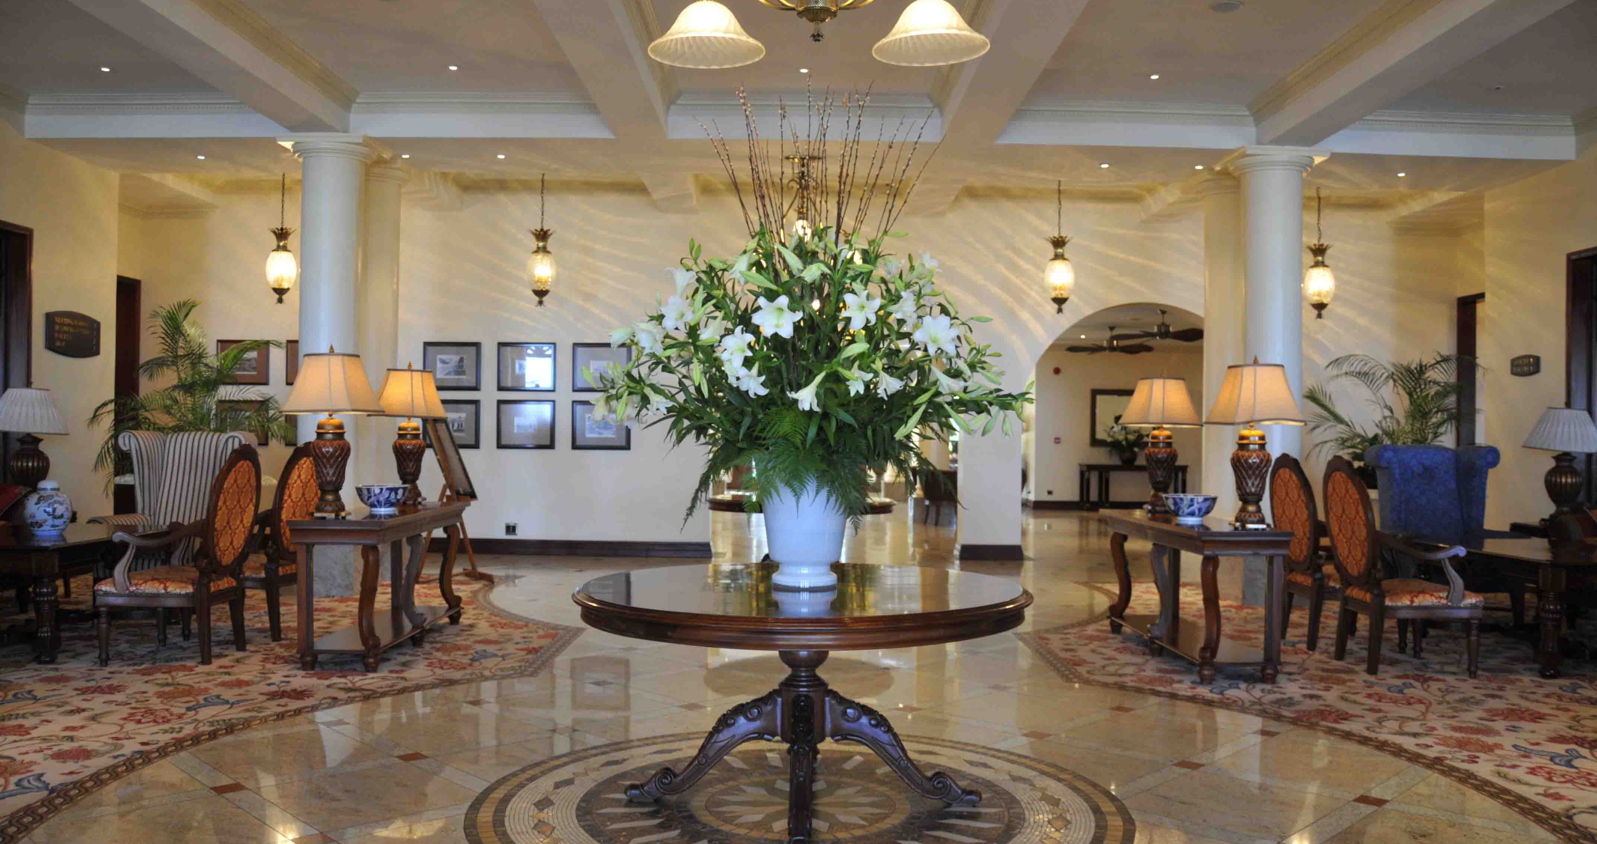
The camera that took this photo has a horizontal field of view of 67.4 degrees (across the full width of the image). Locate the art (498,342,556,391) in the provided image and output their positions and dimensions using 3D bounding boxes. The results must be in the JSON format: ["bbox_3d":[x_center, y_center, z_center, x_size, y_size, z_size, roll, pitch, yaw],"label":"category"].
[{"bbox_3d":[-2.761,-0.556,12.174,0.590,0.495,0.035,1,0,0],"label":"art"}]

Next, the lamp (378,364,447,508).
[{"bbox_3d":[-2.501,0.074,7.699,0.500,0.910,0.500,1,-1,0],"label":"lamp"}]

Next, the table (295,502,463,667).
[{"bbox_3d":[-2.411,0.917,7.024,0.500,0.797,1.620,1,0,0],"label":"table"}]

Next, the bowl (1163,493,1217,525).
[{"bbox_3d":[2.204,0.492,6.713,0.315,0.160,0.315,1,-1,0],"label":"bowl"}]

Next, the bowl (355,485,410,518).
[{"bbox_3d":[-2.354,0.441,6.767,0.305,0.160,0.305,1,0,0],"label":"bowl"}]

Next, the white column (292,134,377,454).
[{"bbox_3d":[-3.515,-0.403,9.077,0.610,3.410,0.610,1,-1,0],"label":"white column"}]

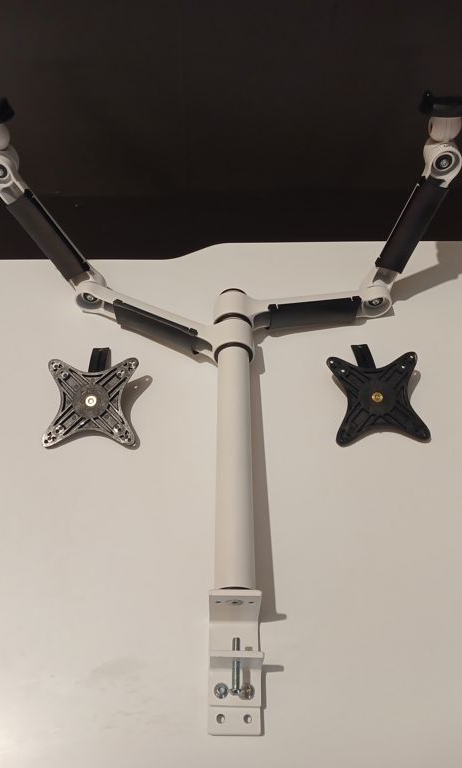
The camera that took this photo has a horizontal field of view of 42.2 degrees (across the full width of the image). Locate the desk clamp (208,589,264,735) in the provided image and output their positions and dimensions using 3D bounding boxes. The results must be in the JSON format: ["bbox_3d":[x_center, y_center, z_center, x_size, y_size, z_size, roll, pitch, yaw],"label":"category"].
[{"bbox_3d":[0.004,0.259,0.559,0.050,0.078,0.104,0,51,0],"label":"desk clamp"}]

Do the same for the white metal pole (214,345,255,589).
[{"bbox_3d":[0.004,0.076,0.679,0.040,0.040,0.324,0,51,0],"label":"white metal pole"}]

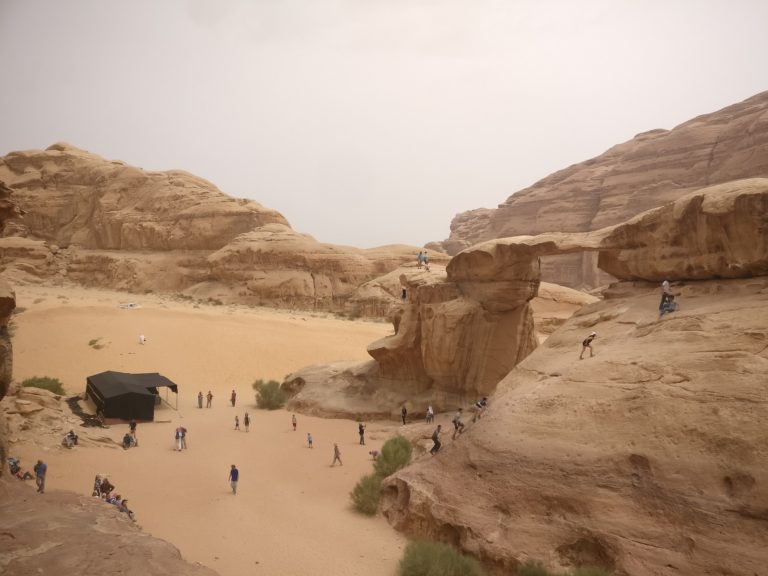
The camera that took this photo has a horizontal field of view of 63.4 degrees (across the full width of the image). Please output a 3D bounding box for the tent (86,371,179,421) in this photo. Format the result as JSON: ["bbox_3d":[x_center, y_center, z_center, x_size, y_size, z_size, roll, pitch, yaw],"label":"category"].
[{"bbox_3d":[-25.259,10.834,62.990,7.370,2.900,13.970,1,-1,-31],"label":"tent"}]

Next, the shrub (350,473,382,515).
[{"bbox_3d":[-0.935,11.531,35.200,1.950,2.000,1.950,1,-1,0],"label":"shrub"}]

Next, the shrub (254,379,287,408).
[{"bbox_3d":[-12.133,11.262,66.000,3.500,3.100,3.300,1,-1,0],"label":"shrub"}]

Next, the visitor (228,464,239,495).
[{"bbox_3d":[-8.952,11.405,36.900,0.550,1.760,0.420,1,-1,9],"label":"visitor"}]

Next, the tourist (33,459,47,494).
[{"bbox_3d":[-18.557,10.176,33.500,0.620,1.740,0.500,1,-1,14],"label":"tourist"}]

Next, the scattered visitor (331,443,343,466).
[{"bbox_3d":[-3.442,12.166,45.200,0.750,1.700,0.500,1,-1,-9],"label":"scattered visitor"}]

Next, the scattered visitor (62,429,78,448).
[{"bbox_3d":[-22.962,11.097,45.500,0.800,1.200,0.800,1,-1,-27],"label":"scattered visitor"}]

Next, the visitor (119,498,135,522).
[{"bbox_3d":[-12.504,10.793,30.200,0.900,0.950,0.600,1,-1,12],"label":"visitor"}]

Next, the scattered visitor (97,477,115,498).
[{"bbox_3d":[-13.898,10.021,31.000,0.700,1.020,0.700,1,-1,-24],"label":"scattered visitor"}]

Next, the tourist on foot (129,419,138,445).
[{"bbox_3d":[-18.601,10.700,46.000,0.520,1.720,0.420,1,-1,18],"label":"tourist on foot"}]

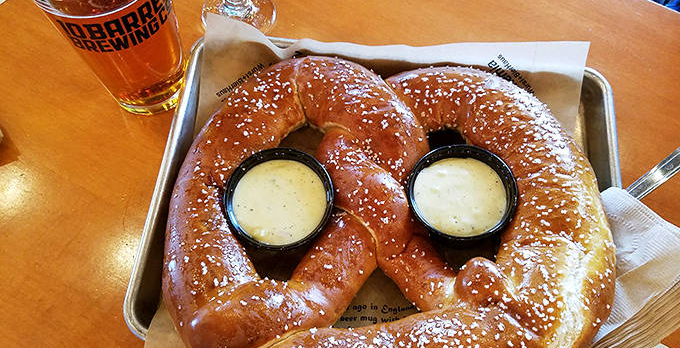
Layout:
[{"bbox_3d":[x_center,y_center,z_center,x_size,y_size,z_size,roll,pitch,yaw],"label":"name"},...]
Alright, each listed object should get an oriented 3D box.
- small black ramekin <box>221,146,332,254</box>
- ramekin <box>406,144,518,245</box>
[{"bbox_3d":[-0.039,0.024,0.353,0.073,0.038,0.073,0,65,1],"label":"small black ramekin"},{"bbox_3d":[0.087,0.020,0.368,0.073,0.038,0.073,-3,64,6],"label":"ramekin"}]

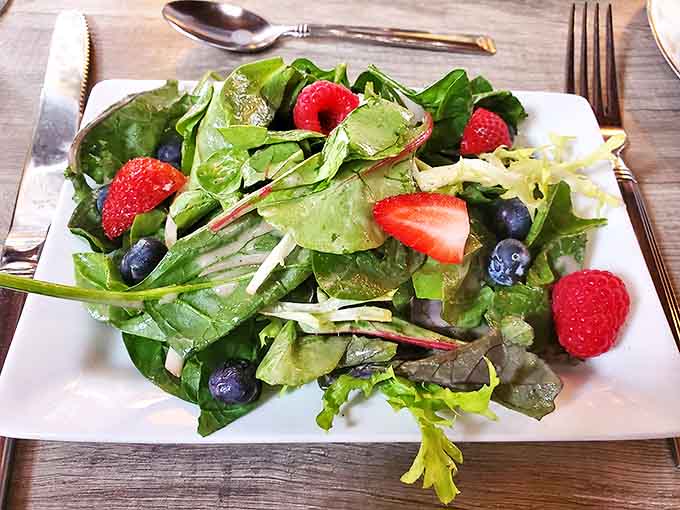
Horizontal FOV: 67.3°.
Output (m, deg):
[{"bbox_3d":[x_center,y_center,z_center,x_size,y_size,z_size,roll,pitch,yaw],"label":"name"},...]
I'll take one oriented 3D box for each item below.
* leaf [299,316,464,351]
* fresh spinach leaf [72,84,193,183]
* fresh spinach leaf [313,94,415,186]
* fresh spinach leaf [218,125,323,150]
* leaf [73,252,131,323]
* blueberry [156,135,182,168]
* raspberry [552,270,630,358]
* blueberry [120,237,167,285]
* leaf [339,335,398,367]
[{"bbox_3d":[0.015,0.028,0.183,0.058,0.007,0.010,4,71,1],"label":"leaf"},{"bbox_3d":[-0.096,-0.056,0.234,0.052,0.020,0.044,0,61,0],"label":"fresh spinach leaf"},{"bbox_3d":[0.010,-0.046,0.203,0.040,0.015,0.036,0,79,0],"label":"fresh spinach leaf"},{"bbox_3d":[-0.025,-0.041,0.185,0.038,0.007,0.011,5,63,3],"label":"fresh spinach leaf"},{"bbox_3d":[-0.082,0.010,0.180,0.019,0.007,0.039,-33,61,-5],"label":"leaf"},{"bbox_3d":[-0.078,-0.047,0.234,0.016,0.015,0.016,0,61,0],"label":"blueberry"},{"bbox_3d":[0.094,0.022,0.191,0.027,0.027,0.033,0,61,0],"label":"raspberry"},{"bbox_3d":[-0.067,0.002,0.174,0.015,0.014,0.015,0,57,0],"label":"blueberry"},{"bbox_3d":[0.007,0.030,0.162,0.023,0.006,0.010,0,74,0],"label":"leaf"}]

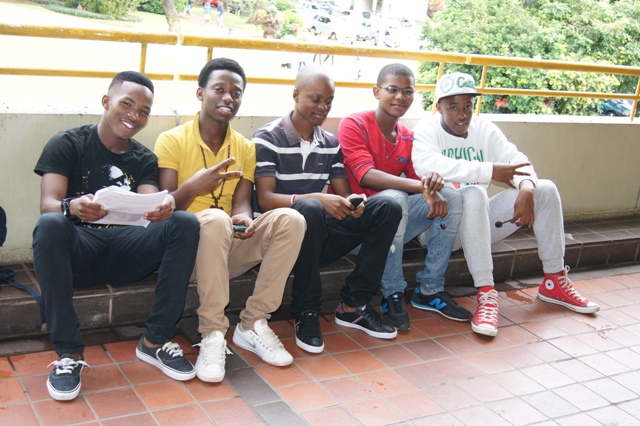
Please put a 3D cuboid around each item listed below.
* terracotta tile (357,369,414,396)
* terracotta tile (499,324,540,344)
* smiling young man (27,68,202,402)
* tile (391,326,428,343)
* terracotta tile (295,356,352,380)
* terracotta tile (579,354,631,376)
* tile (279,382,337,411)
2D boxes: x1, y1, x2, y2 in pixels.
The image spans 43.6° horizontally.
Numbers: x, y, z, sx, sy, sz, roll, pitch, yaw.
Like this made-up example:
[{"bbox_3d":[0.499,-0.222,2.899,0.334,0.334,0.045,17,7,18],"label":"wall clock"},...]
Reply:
[{"bbox_3d":[0.236,0.611,2.870,0.155,0.014,0.155,-3,19,-31],"label":"terracotta tile"},{"bbox_3d":[0.851,0.529,3.433,0.153,0.014,0.156,-3,18,-31],"label":"terracotta tile"},{"bbox_3d":[-0.755,0.009,2.778,0.573,0.974,0.759,-3,19,-32],"label":"smiling young man"},{"bbox_3d":[0.345,0.501,3.316,0.154,0.015,0.154,-3,19,-32],"label":"tile"},{"bbox_3d":[0.013,0.577,2.948,0.156,0.012,0.156,-3,19,-32],"label":"terracotta tile"},{"bbox_3d":[1.153,0.621,3.248,0.155,0.014,0.155,-3,19,-31],"label":"terracotta tile"},{"bbox_3d":[-0.043,0.633,2.727,0.156,0.012,0.156,-3,19,-32],"label":"tile"}]

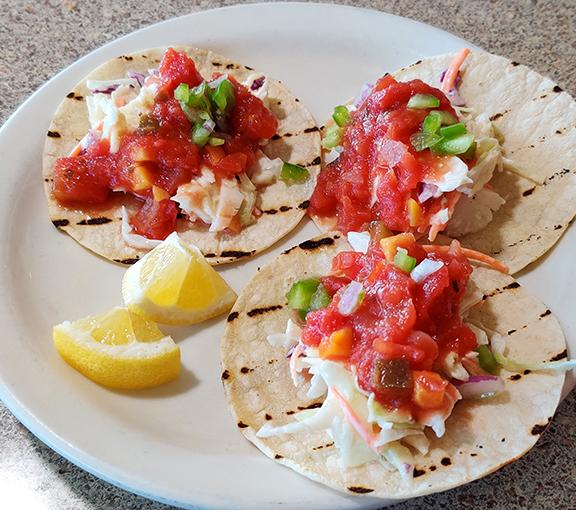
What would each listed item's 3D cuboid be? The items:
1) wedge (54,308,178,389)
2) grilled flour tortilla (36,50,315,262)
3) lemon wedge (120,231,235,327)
[{"bbox_3d":[-0.067,0.036,0.207,0.048,0.029,0.032,9,59,6],"label":"wedge"},{"bbox_3d":[-0.052,-0.060,0.250,0.136,0.033,0.136,1,62,-2],"label":"grilled flour tortilla"},{"bbox_3d":[-0.045,0.010,0.218,0.046,0.032,0.031,5,58,3],"label":"lemon wedge"}]

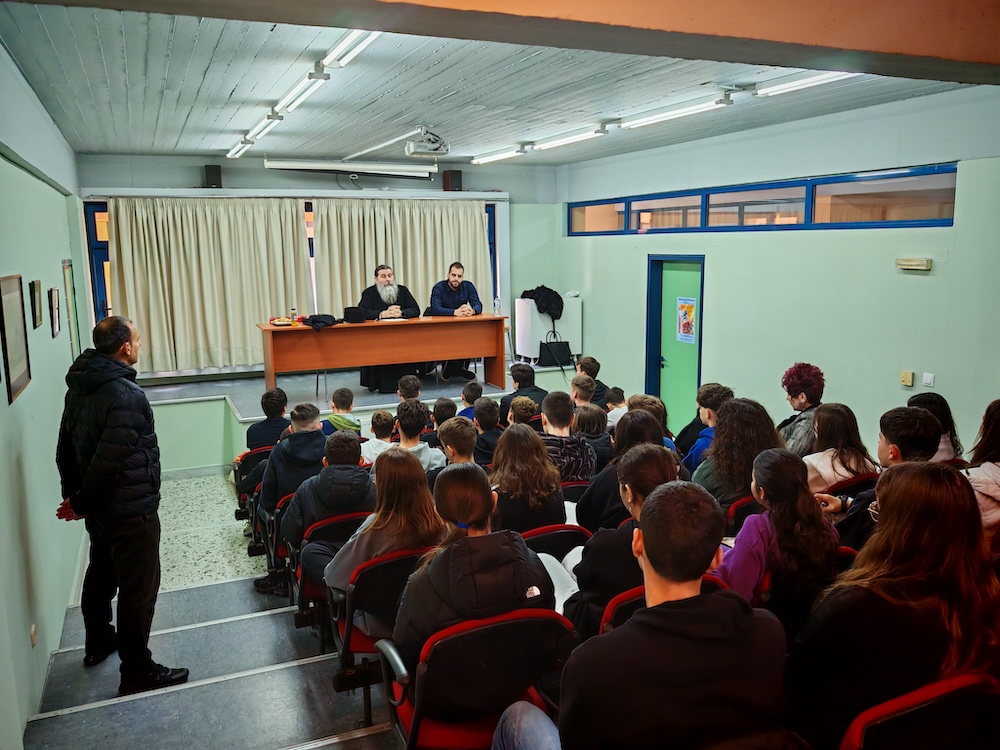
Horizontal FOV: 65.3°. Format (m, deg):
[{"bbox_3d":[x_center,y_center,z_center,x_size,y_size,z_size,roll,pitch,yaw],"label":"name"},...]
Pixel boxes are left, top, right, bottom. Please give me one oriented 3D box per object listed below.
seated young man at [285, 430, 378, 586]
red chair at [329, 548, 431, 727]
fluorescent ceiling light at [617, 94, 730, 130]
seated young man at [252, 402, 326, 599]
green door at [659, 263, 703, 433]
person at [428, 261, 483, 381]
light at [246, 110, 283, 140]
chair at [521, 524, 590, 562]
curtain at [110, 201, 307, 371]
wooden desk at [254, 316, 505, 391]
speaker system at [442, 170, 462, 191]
[{"bbox_3d":[-0.885,0.834,4.075,0.560,1.170,0.760,-5,11,-24],"label":"seated young man"},{"bbox_3d":[-0.442,1.028,3.176,0.540,0.840,0.620,-5,11,-24],"label":"red chair"},{"bbox_3d":[1.320,-2.049,6.061,0.170,0.090,1.250,-5,11,-24],"label":"fluorescent ceiling light"},{"bbox_3d":[-1.247,0.789,4.869,0.530,1.290,0.740,-5,11,-24],"label":"seated young man"},{"bbox_3d":[2.175,-0.246,9.142,0.060,2.090,0.920,-5,11,-24],"label":"green door"},{"bbox_3d":[-0.475,-0.575,8.522,0.600,1.320,0.820,-4,10,-17],"label":"person"},{"bbox_3d":[-1.934,-2.040,6.356,0.120,0.095,1.225,-5,11,-24],"label":"light"},{"bbox_3d":[0.090,0.983,3.490,0.540,0.800,0.560,-5,11,-24],"label":"chair"},{"bbox_3d":[-3.259,-1.042,9.016,2.200,1.950,0.150,-5,11,-24],"label":"curtain"},{"bbox_3d":[-1.127,-0.177,7.936,2.400,0.757,0.520,-4,10,-17],"label":"wooden desk"},{"bbox_3d":[-0.607,-2.512,10.128,0.160,0.240,0.210,-5,11,-24],"label":"speaker system"}]

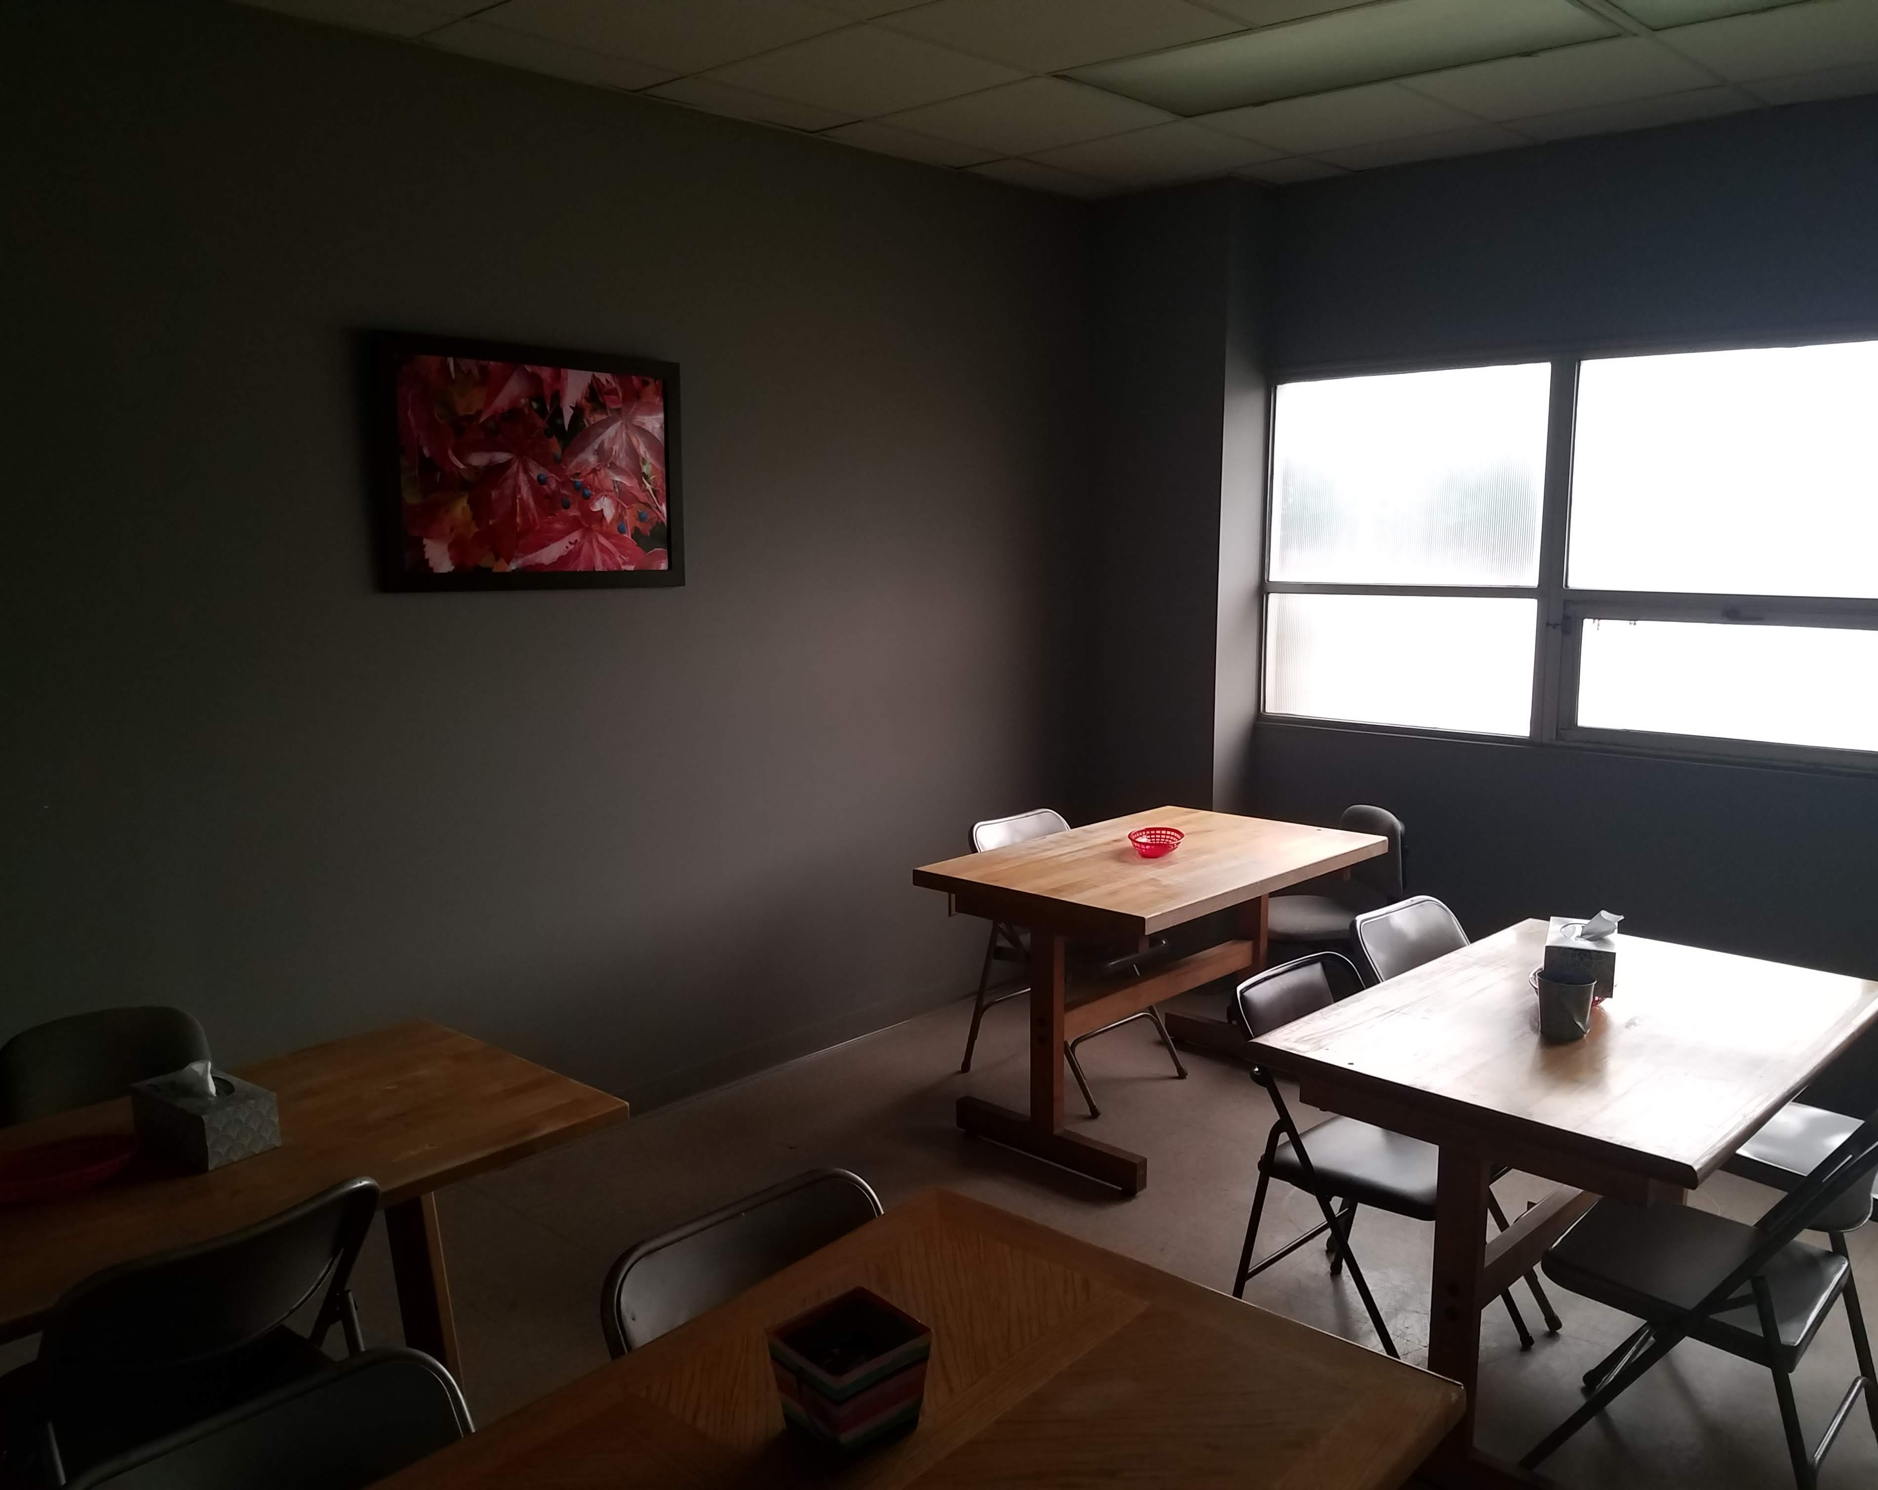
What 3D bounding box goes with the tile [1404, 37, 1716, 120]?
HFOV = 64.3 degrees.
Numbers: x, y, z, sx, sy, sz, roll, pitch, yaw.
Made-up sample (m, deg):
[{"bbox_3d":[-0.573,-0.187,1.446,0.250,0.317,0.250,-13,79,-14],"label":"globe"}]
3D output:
[{"bbox_3d":[1.543,-1.658,3.699,0.594,0.020,0.594,9,13,43],"label":"tile"}]

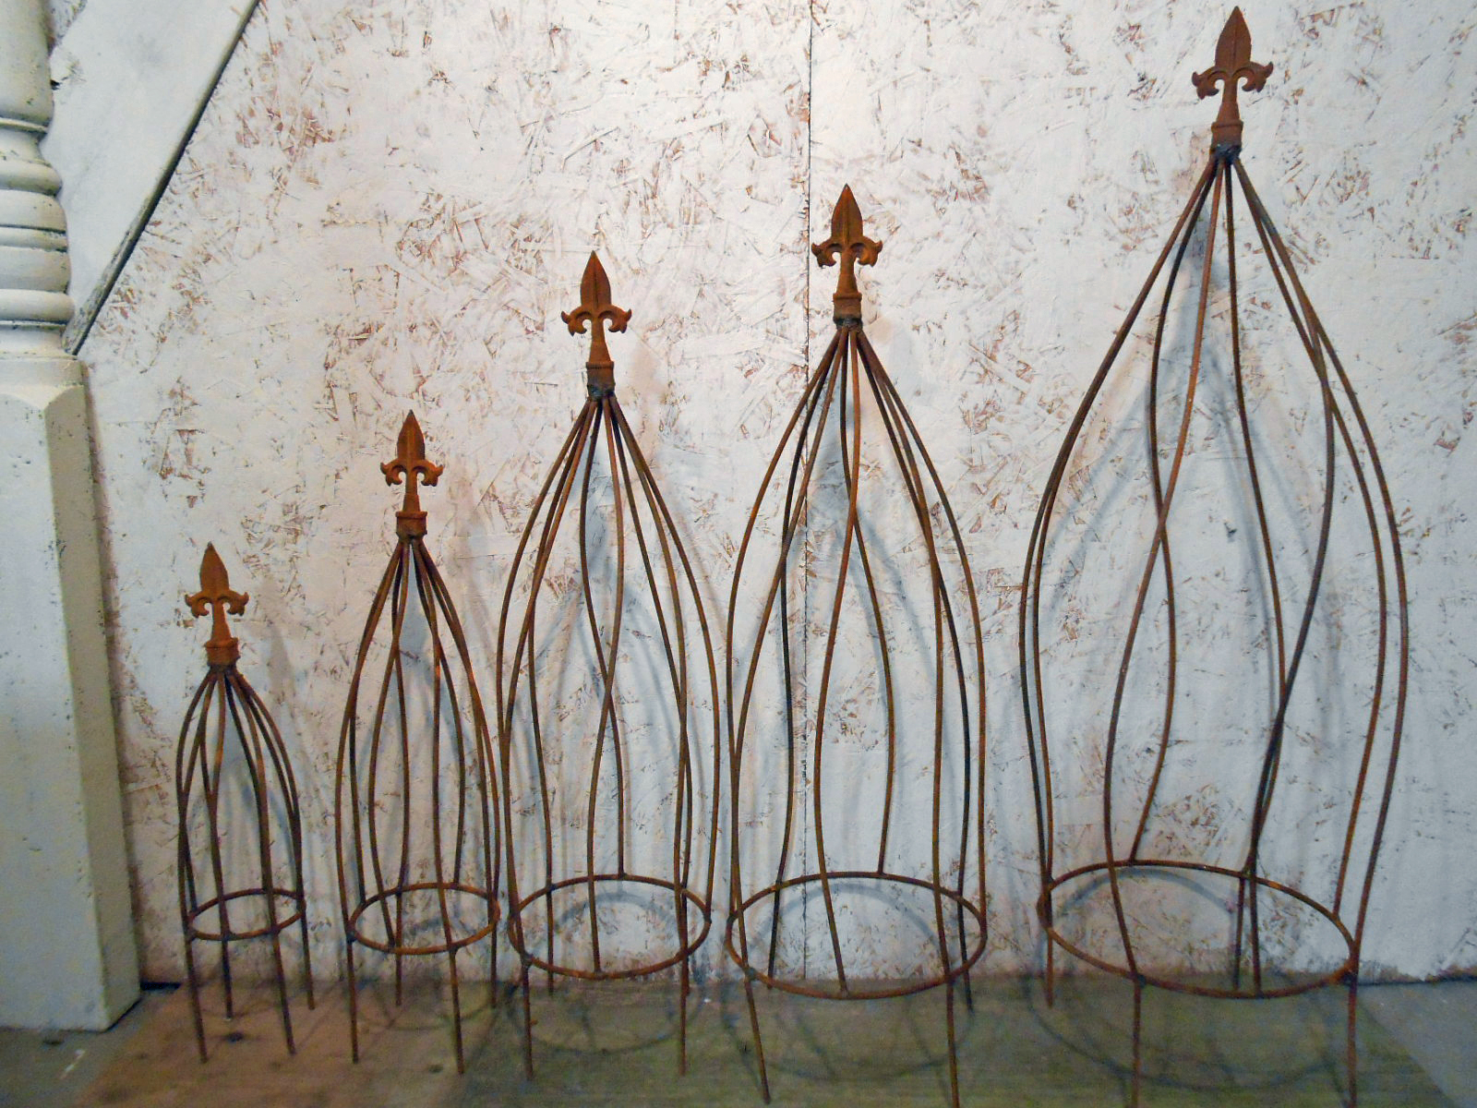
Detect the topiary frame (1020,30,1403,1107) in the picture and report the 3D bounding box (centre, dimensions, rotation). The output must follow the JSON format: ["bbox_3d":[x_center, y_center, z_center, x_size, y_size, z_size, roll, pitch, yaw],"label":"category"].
[{"bbox_3d":[0.469,0.016,1.105,0.355,1.049,0.355,0,9,0],"label":"topiary frame"}]

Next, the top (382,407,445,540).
[{"bbox_3d":[-0.335,-0.081,1.139,0.066,0.130,0.033,2,9,0],"label":"top"}]

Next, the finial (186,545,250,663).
[{"bbox_3d":[-0.538,0.053,1.145,0.066,0.129,0.034,-2,9,0],"label":"finial"}]

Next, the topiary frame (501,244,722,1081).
[{"bbox_3d":[-0.138,0.119,1.147,0.230,0.830,0.230,0,9,0],"label":"topiary frame"}]

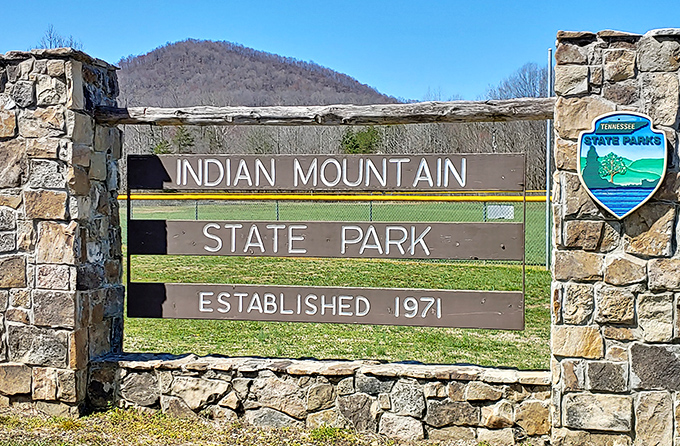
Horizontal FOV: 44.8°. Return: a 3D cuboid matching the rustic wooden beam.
[{"bbox_3d":[-0.174,-0.733,5.480,3.120,0.145,0.150,0,2,10],"label":"rustic wooden beam"}]

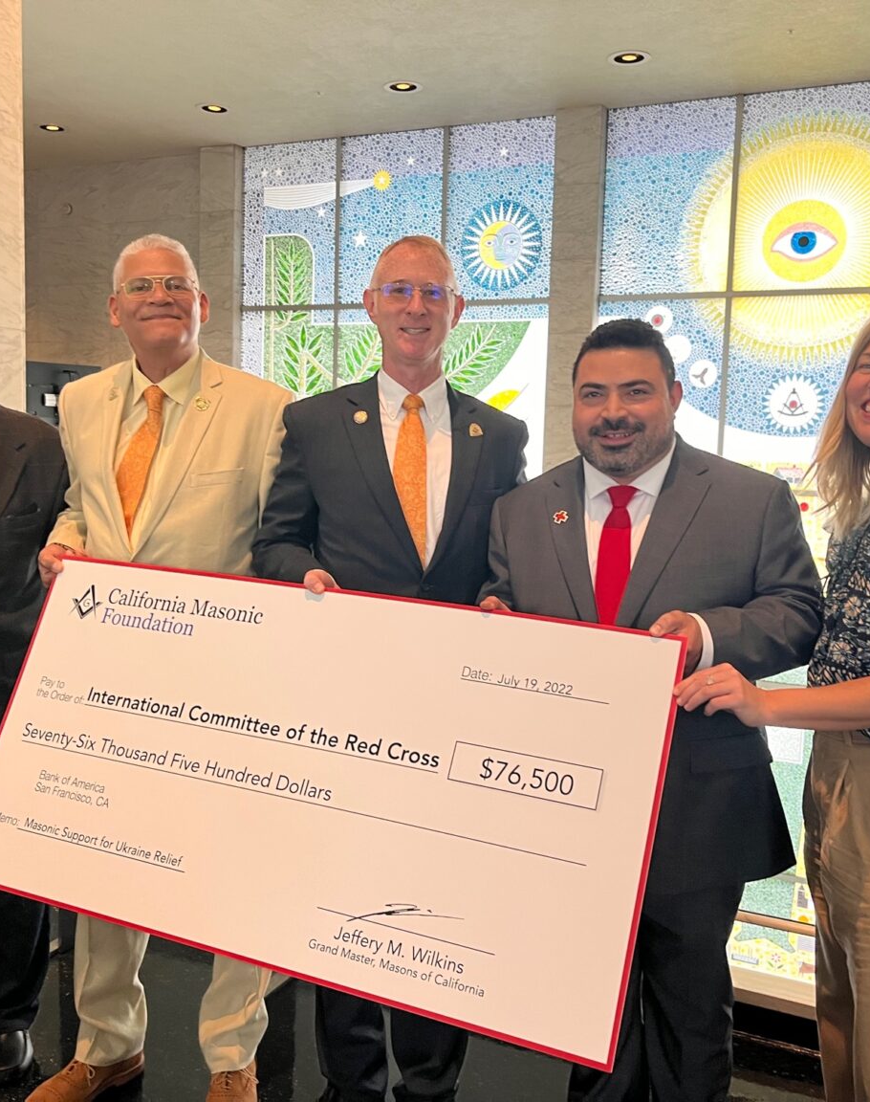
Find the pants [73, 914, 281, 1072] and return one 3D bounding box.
[{"bbox_3d":[-0.542,0.605,2.320,0.430,1.000,0.300,2,5,8],"label":"pants"}]

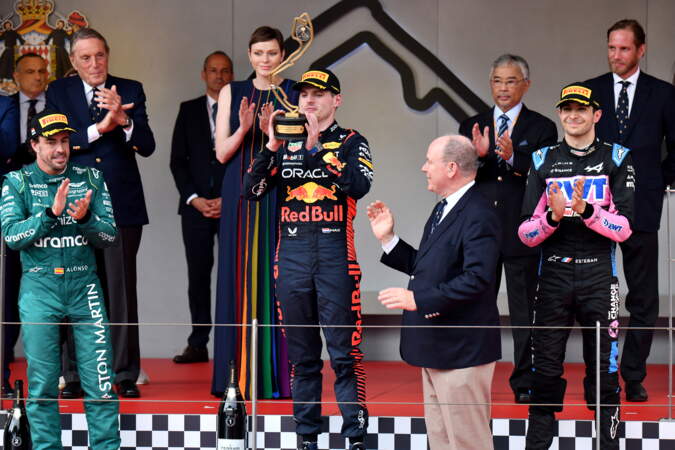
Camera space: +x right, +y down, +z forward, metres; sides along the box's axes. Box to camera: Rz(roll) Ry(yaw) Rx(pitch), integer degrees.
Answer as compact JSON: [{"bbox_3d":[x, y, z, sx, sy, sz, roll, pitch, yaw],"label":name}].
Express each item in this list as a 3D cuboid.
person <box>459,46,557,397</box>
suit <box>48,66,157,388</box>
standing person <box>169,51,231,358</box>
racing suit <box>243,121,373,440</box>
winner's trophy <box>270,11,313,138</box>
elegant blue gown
[{"bbox_3d":[0.843,0.017,19.400,0.490,1.715,0.460,0,1,14],"label":"person"},{"bbox_3d":[-1.183,0.022,19.700,0.550,1.551,0.430,0,1,0],"label":"suit"},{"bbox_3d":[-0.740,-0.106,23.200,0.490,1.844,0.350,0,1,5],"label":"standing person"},{"bbox_3d":[-0.140,0.259,18.350,0.570,1.491,0.440,0,1,14],"label":"racing suit"},{"bbox_3d":[-0.207,-0.683,18.100,0.200,0.588,0.150,0,1,6],"label":"winner's trophy"},{"bbox_3d":[-0.395,0.068,19.700,0.470,1.601,0.380,0,1,3],"label":"elegant blue gown"}]

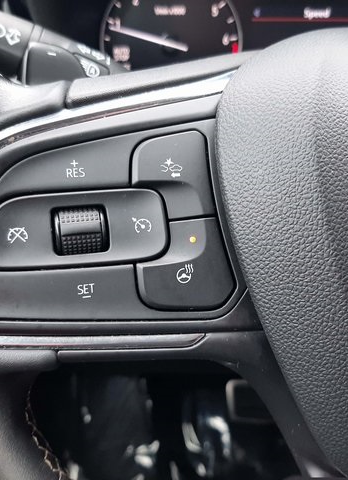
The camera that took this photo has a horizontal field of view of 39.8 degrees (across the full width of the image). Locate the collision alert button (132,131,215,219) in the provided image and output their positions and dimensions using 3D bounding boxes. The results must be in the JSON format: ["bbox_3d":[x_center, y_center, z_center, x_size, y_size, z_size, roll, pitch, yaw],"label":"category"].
[{"bbox_3d":[0.000,-0.020,0.147,0.024,0.026,0.007,-3,-6,-3],"label":"collision alert button"}]

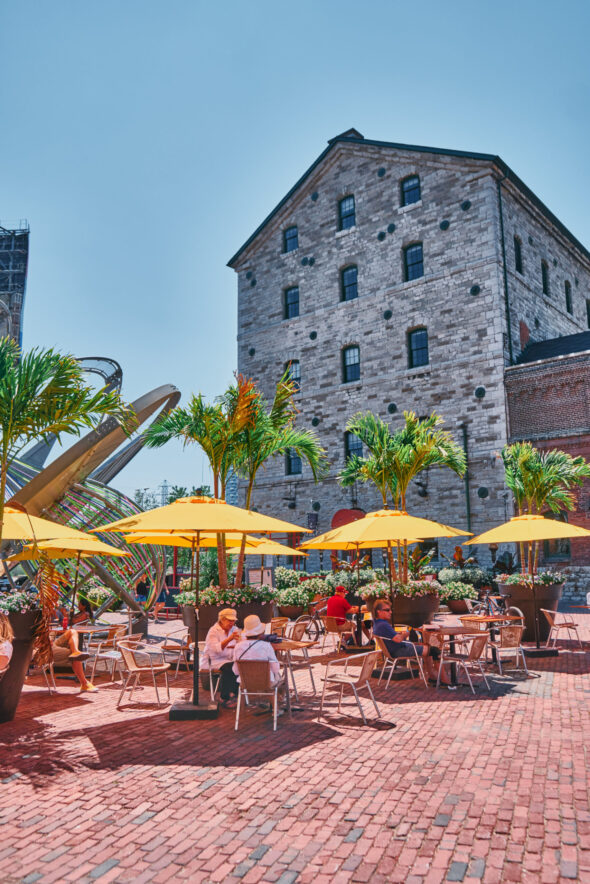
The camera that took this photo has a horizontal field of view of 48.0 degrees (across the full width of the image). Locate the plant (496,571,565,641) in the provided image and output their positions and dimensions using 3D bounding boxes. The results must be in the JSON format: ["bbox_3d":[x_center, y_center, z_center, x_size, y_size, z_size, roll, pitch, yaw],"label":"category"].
[{"bbox_3d":[5.154,3.583,14.484,1.470,1.470,1.470,-1,-10,0],"label":"plant"}]

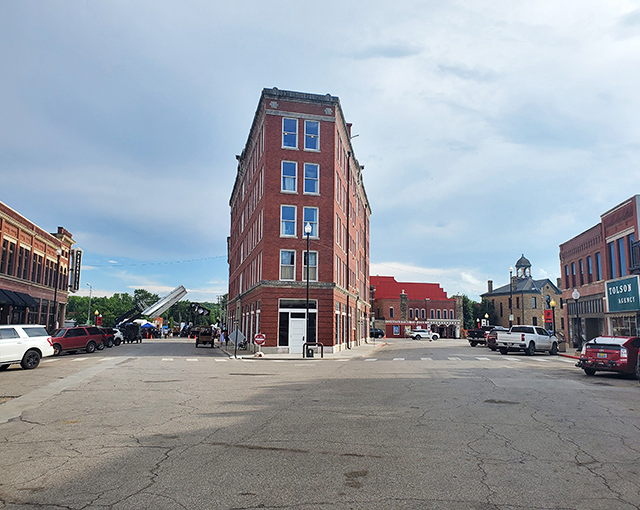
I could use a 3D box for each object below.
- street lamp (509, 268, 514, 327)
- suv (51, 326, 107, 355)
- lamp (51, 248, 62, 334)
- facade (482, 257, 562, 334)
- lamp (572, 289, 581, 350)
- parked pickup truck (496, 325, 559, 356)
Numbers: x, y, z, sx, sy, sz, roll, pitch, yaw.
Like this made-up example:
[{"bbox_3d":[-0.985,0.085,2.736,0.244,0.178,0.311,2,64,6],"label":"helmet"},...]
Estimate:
[{"bbox_3d":[17.725,4.710,46.835,0.450,7.401,0.450,1,-8,0],"label":"street lamp"},{"bbox_3d":[-18.363,6.219,37.267,2.000,1.930,5.200,-4,-10,31],"label":"suv"},{"bbox_3d":[-20.399,3.343,39.400,0.480,7.815,0.480,1,-8,0],"label":"lamp"},{"bbox_3d":[36.228,7.378,87.905,11.500,14.600,11.500,3,-9,-15],"label":"facade"},{"bbox_3d":[15.802,4.032,31.268,0.500,3.928,0.500,1,-8,0],"label":"lamp"},{"bbox_3d":[13.894,5.641,33.962,2.060,1.920,5.870,-7,-11,43],"label":"parked pickup truck"}]

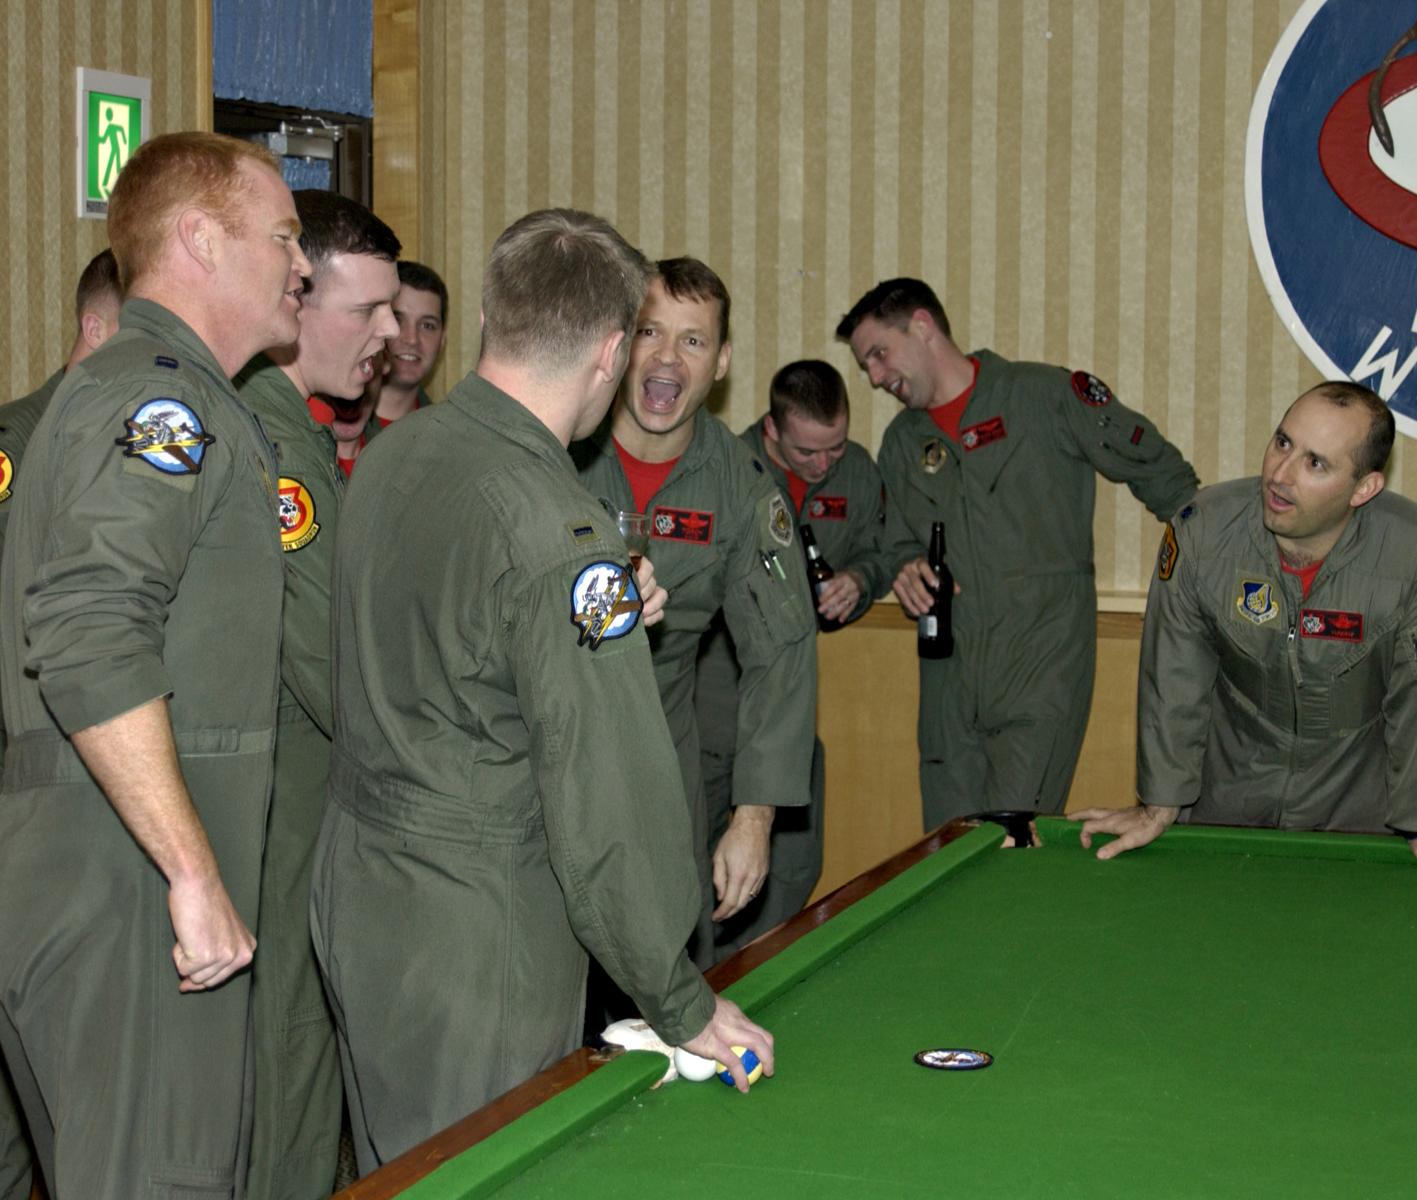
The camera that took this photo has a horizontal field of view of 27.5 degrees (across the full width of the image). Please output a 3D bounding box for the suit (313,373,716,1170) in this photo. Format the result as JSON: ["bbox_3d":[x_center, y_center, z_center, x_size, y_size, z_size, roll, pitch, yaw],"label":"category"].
[{"bbox_3d":[-0.233,0.500,3.270,0.450,1.510,0.540,-2,5,-35],"label":"suit"}]

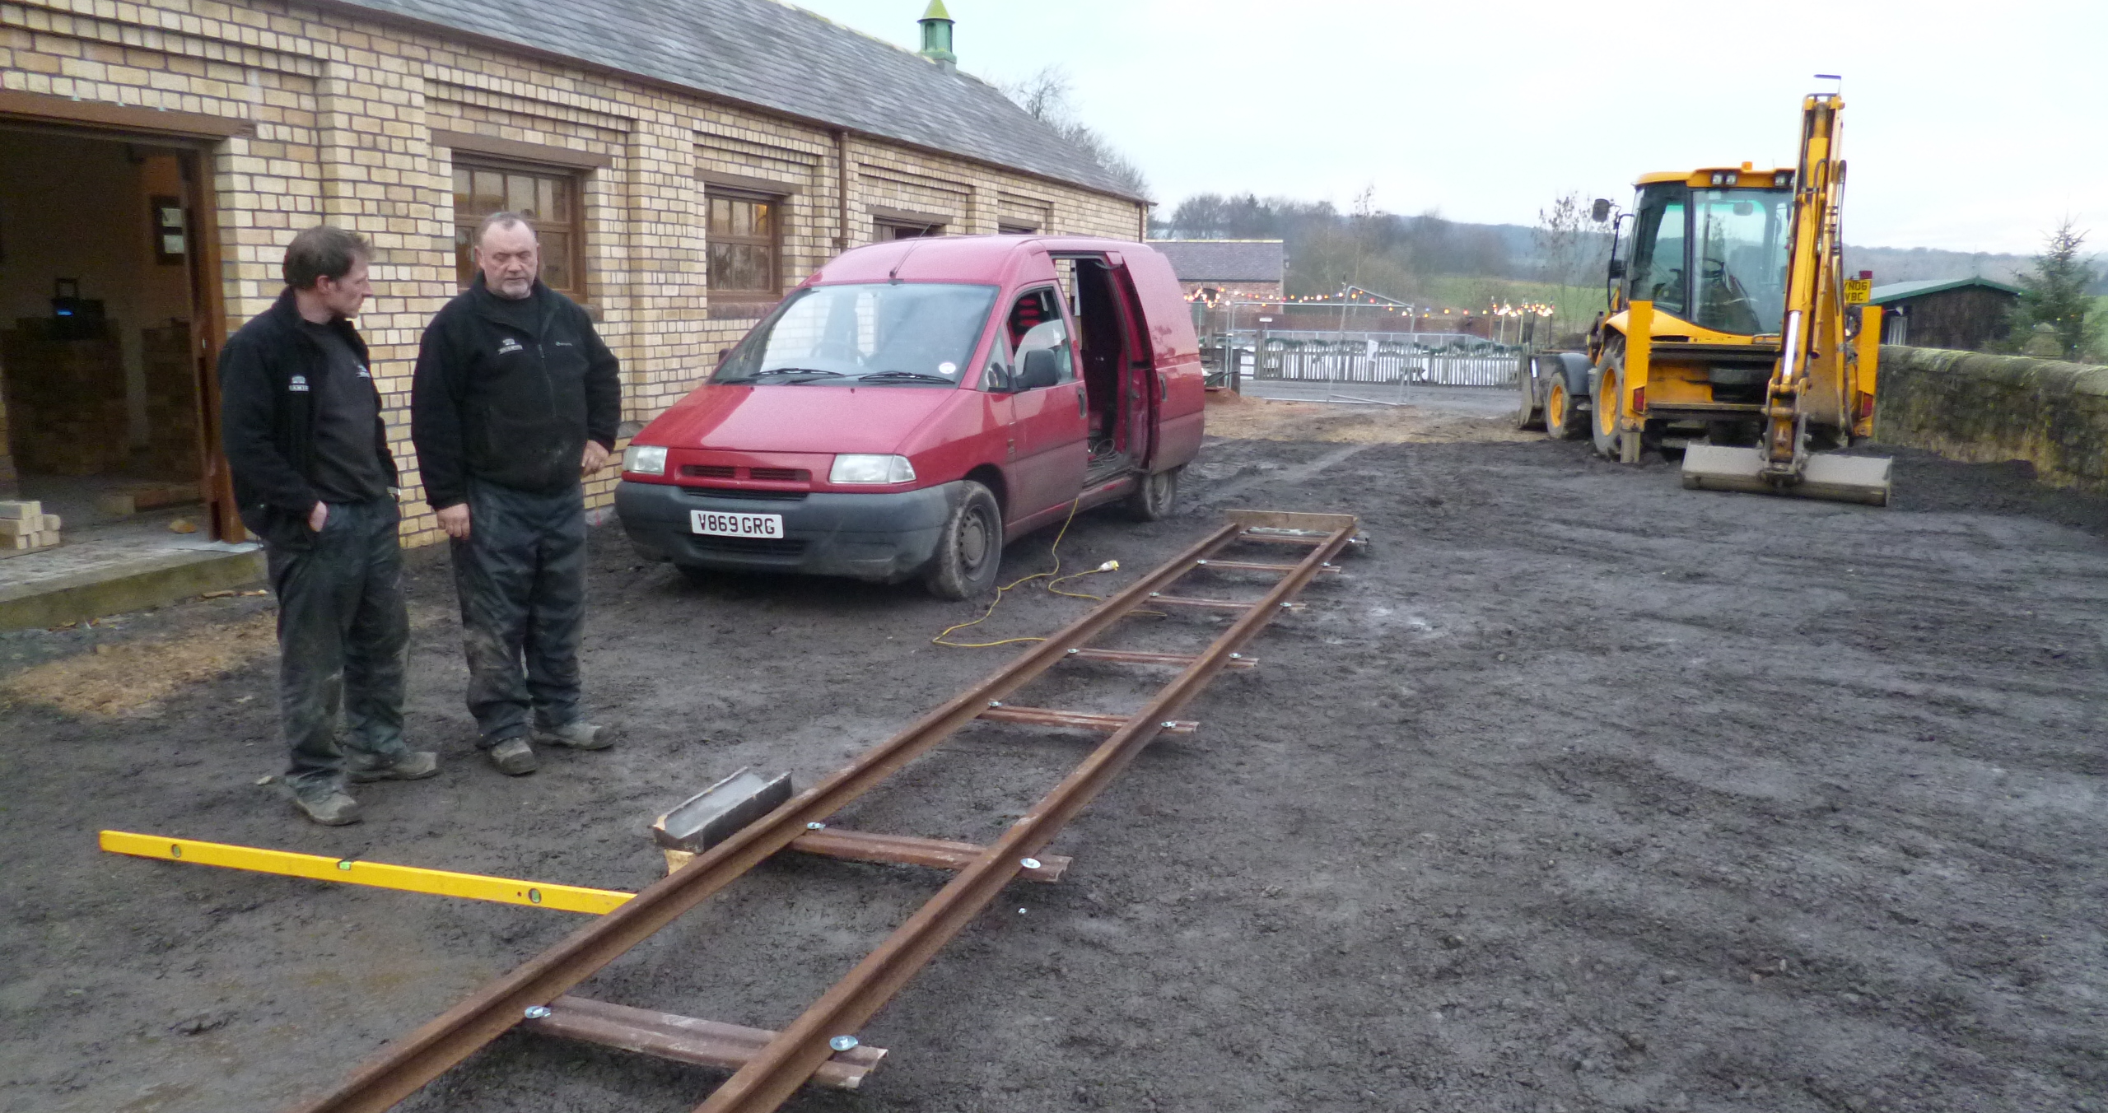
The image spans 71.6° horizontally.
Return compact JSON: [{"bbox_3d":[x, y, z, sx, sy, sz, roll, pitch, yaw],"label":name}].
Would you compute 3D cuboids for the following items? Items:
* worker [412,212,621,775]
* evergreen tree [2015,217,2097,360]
[{"bbox_3d":[-1.720,-0.202,4.795,0.660,1.790,0.430,-6,12,-33],"label":"worker"},{"bbox_3d":[14.422,-3.510,21.005,1.450,3.000,1.450,1,10,0],"label":"evergreen tree"}]

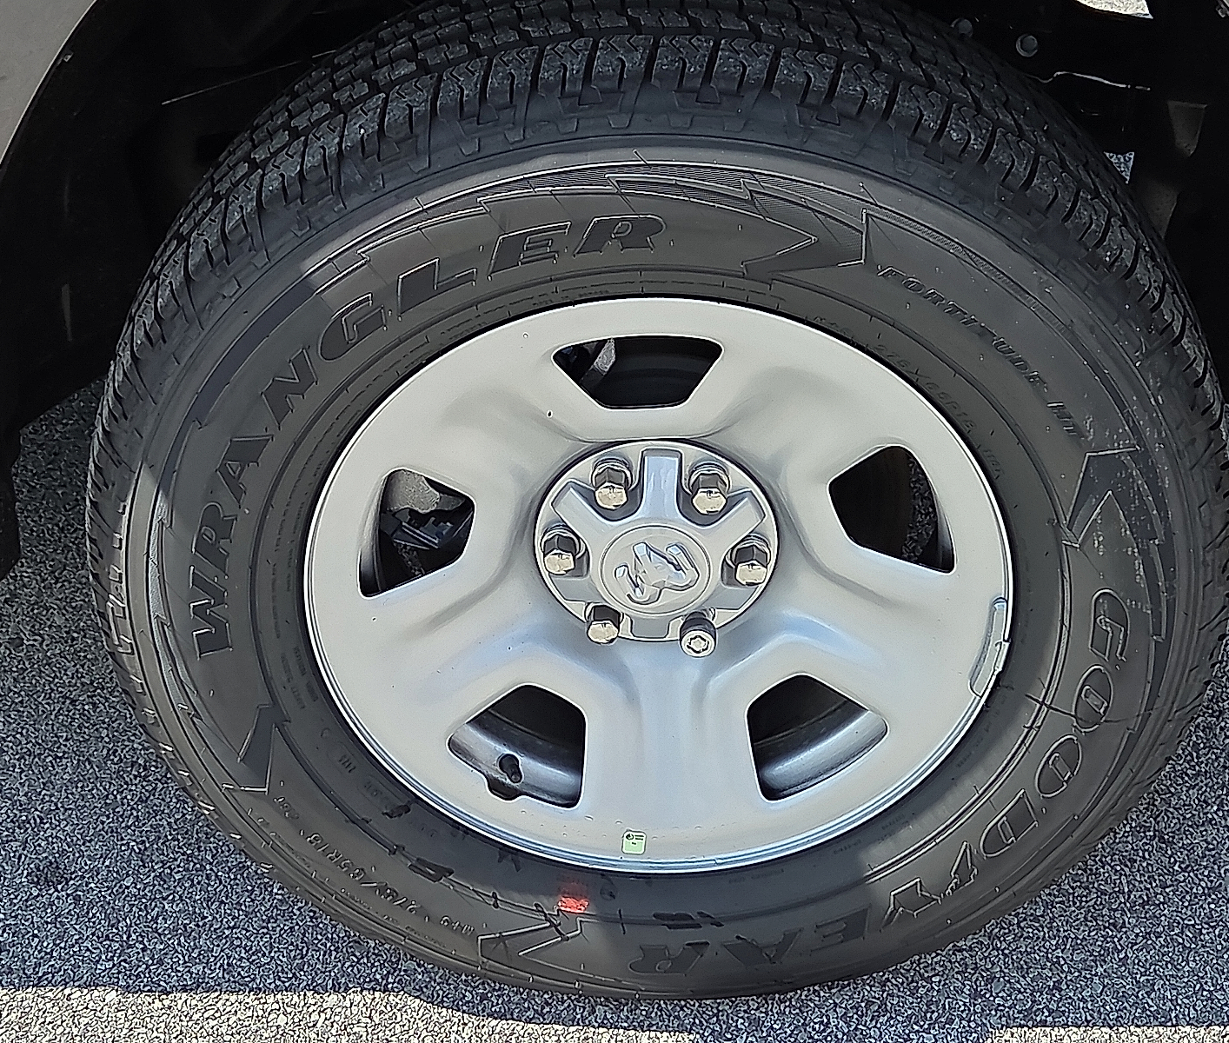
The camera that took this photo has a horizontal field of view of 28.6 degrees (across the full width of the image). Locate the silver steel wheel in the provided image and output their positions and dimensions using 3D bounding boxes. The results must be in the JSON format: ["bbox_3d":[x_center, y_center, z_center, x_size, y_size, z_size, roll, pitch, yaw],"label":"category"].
[{"bbox_3d":[0.030,0.002,1.792,0.500,0.500,0.210,0,34,0],"label":"silver steel wheel"}]

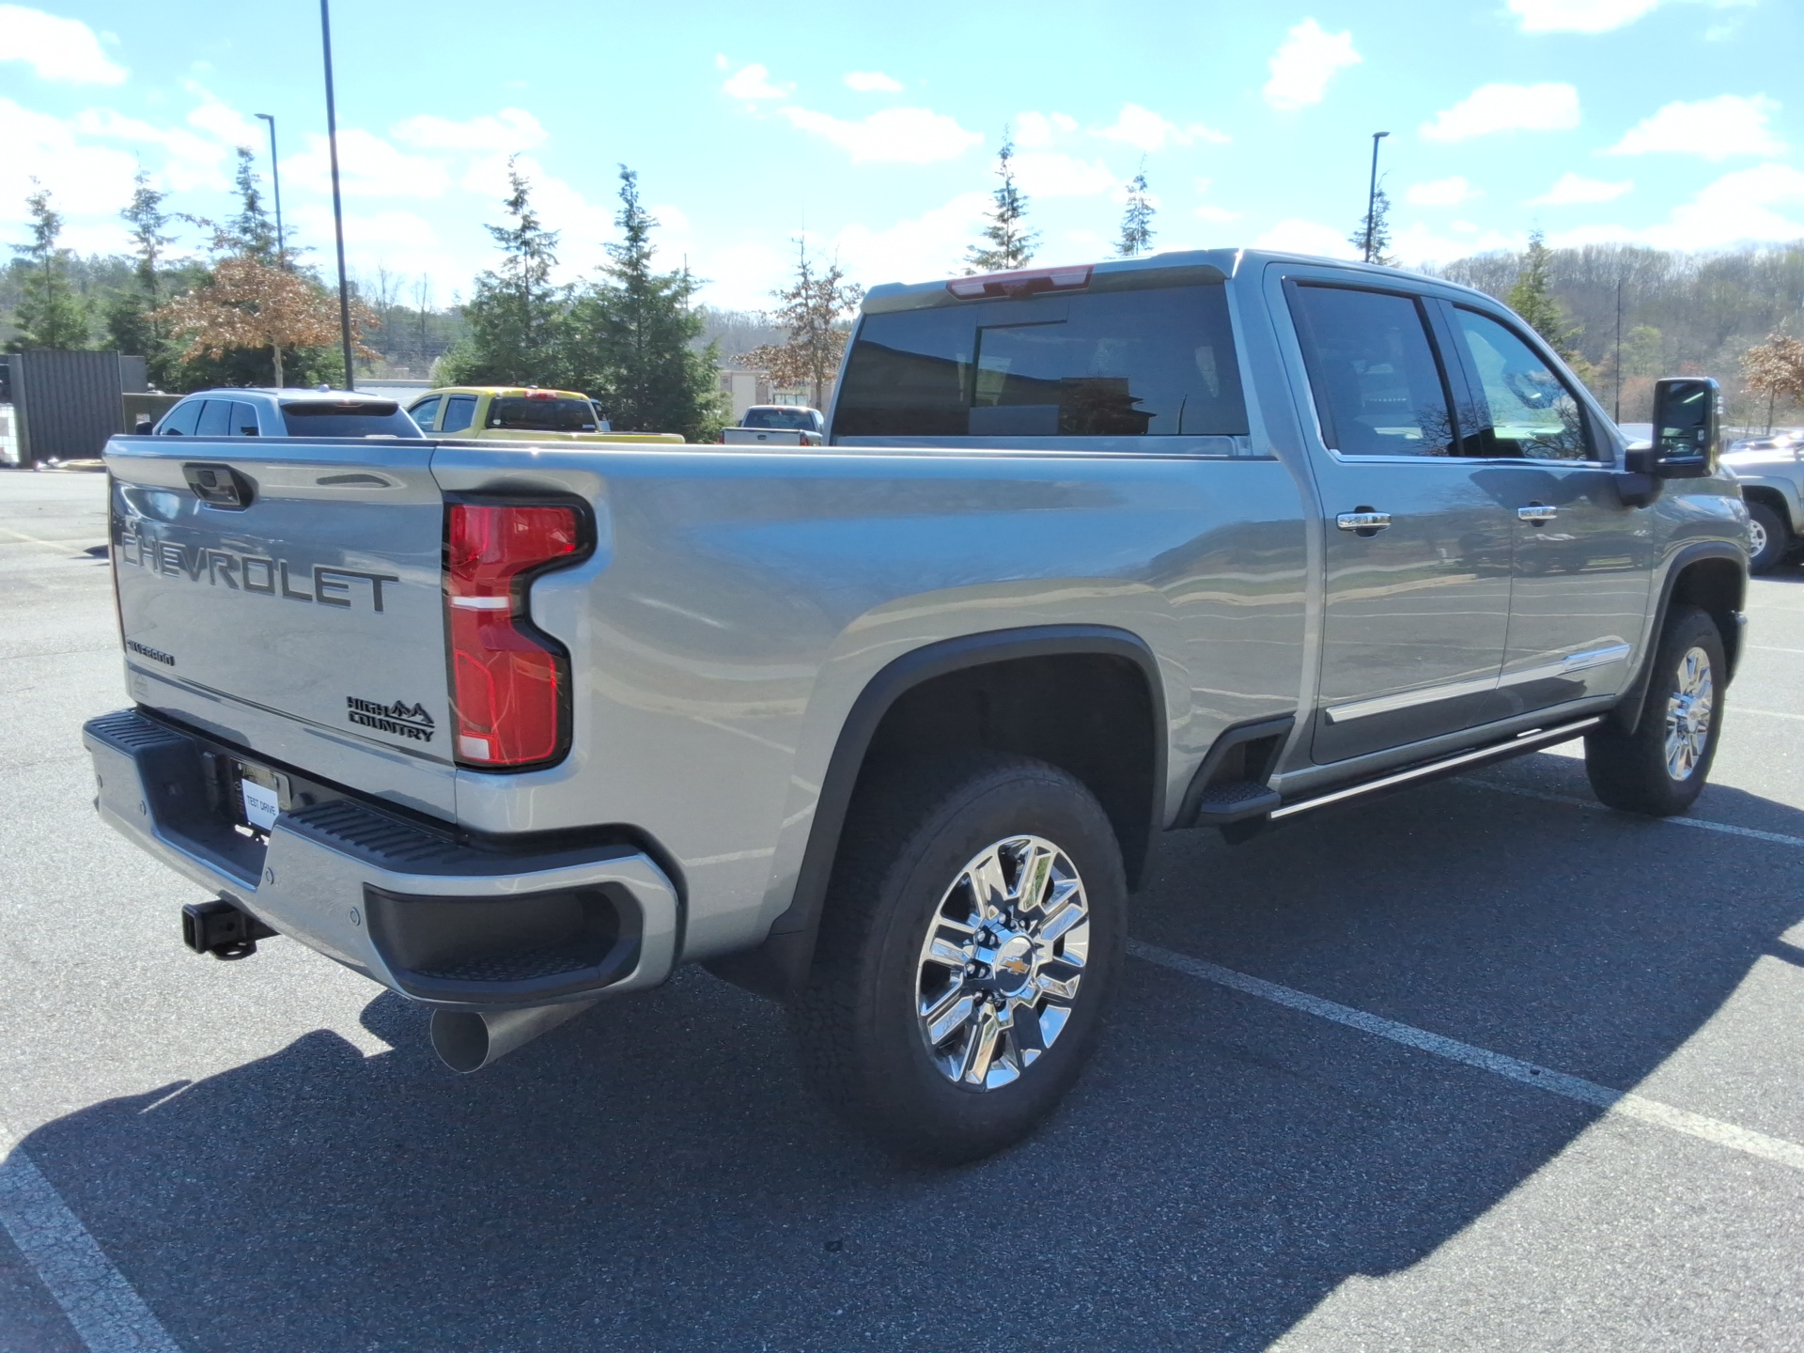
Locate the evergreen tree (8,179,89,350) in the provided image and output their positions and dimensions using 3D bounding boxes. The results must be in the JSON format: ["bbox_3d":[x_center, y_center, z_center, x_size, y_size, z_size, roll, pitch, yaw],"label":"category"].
[{"bbox_3d":[-26.029,-10.748,44.536,3.300,8.500,3.300,-9,14,-44],"label":"evergreen tree"}]

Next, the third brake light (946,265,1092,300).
[{"bbox_3d":[0.351,-1.142,4.242,0.085,0.078,0.520,-9,14,-43],"label":"third brake light"}]

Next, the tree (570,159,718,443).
[{"bbox_3d":[-6.766,-8.977,36.887,4.000,7.458,4.000,-1,10,-10],"label":"tree"}]

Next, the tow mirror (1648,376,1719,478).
[{"bbox_3d":[2.598,-0.828,4.841,0.140,0.335,0.195,-9,14,-43],"label":"tow mirror"}]

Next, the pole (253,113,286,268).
[{"bbox_3d":[-15.277,-9.386,35.858,0.650,8.387,0.220,-4,11,-25],"label":"pole"}]

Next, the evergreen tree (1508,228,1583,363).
[{"bbox_3d":[19.972,-10.077,45.871,3.300,7.765,3.300,5,11,23],"label":"evergreen tree"}]

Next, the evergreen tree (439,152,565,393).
[{"bbox_3d":[-10.742,-10.198,41.514,4.200,8.750,4.200,-9,14,-44],"label":"evergreen tree"}]

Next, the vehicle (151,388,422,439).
[{"bbox_3d":[-7.154,-2.277,16.427,4.900,1.790,1.950,10,14,43],"label":"vehicle"}]

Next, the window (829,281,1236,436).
[{"bbox_3d":[0.341,-0.884,4.197,0.070,0.390,1.570,1,6,-45],"label":"window"}]

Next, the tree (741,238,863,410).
[{"bbox_3d":[-2.609,-8.480,39.027,3.500,6.286,3.500,0,10,-4],"label":"tree"}]

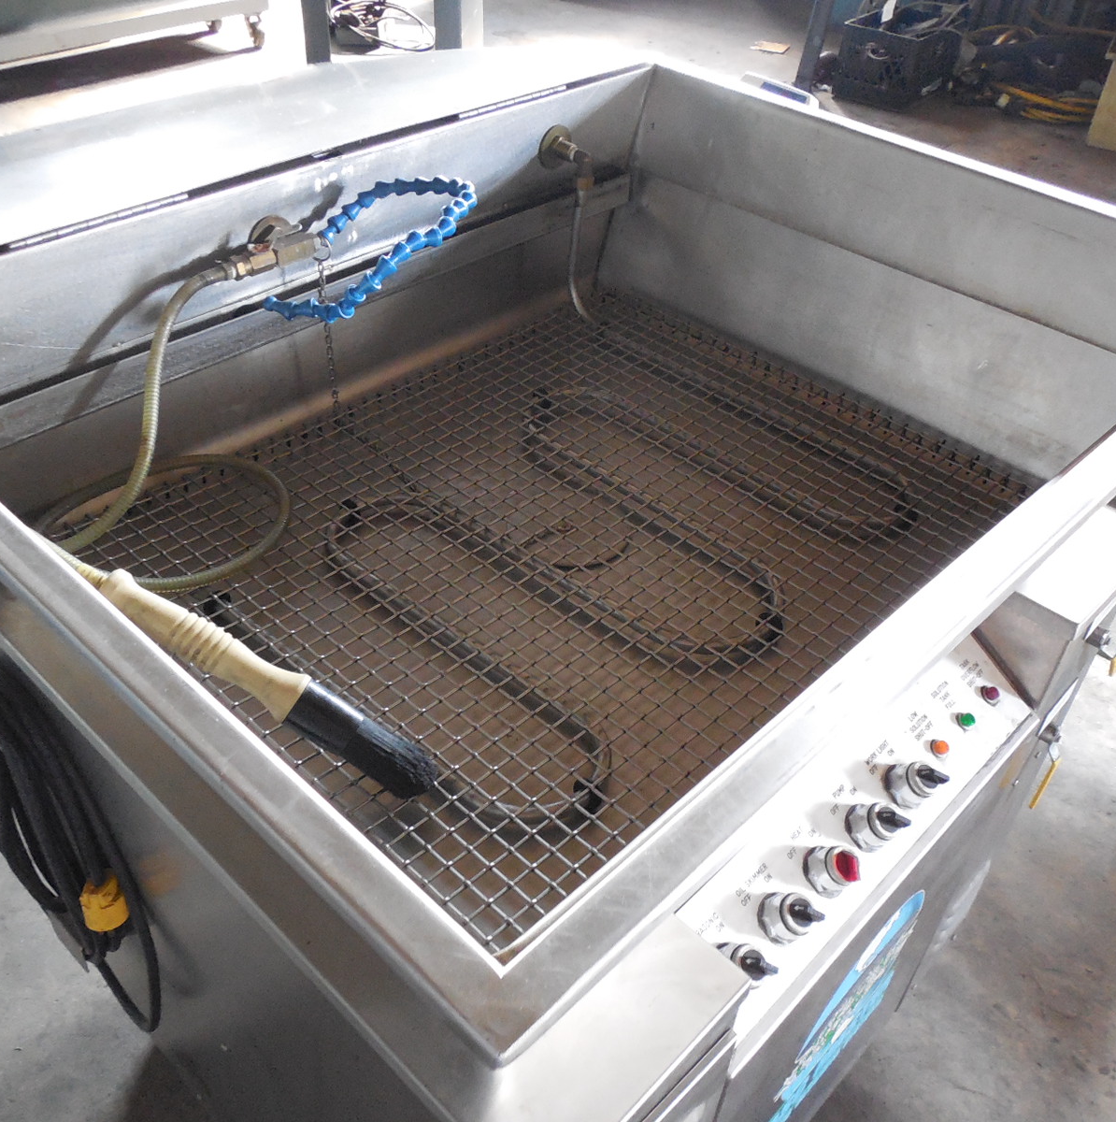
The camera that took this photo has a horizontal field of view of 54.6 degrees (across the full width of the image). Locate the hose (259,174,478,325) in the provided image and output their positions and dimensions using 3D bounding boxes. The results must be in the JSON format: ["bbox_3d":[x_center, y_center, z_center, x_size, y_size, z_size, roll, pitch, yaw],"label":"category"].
[{"bbox_3d":[-0.148,-0.239,0.815,0.136,0.065,0.199,33,48,31],"label":"hose"}]

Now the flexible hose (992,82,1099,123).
[{"bbox_3d":[2.039,-1.906,4.523,0.430,0.090,0.310,33,48,31],"label":"flexible hose"}]

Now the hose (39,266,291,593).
[{"bbox_3d":[-0.299,-0.094,0.803,0.172,0.197,0.201,33,48,31],"label":"hose"}]

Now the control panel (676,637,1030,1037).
[{"bbox_3d":[0.224,0.167,0.761,0.417,0.039,0.095,-32,80,-35],"label":"control panel"}]

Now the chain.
[{"bbox_3d":[-0.196,-0.193,0.924,0.016,0.185,0.017,33,48,31],"label":"chain"}]

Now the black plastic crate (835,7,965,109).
[{"bbox_3d":[1.474,-2.164,4.649,0.332,0.280,0.478,29,46,28],"label":"black plastic crate"}]

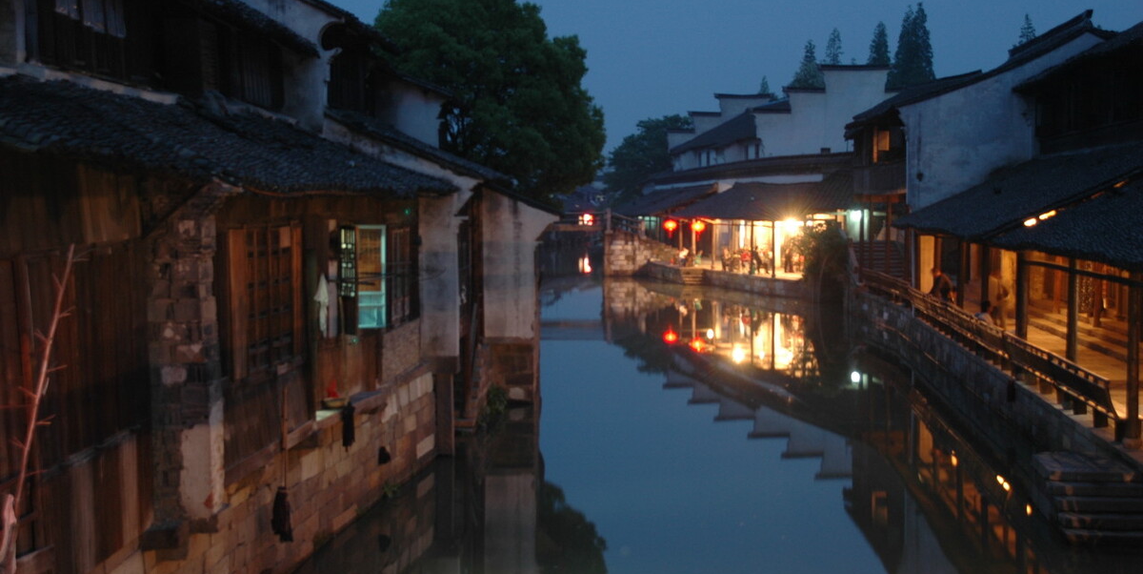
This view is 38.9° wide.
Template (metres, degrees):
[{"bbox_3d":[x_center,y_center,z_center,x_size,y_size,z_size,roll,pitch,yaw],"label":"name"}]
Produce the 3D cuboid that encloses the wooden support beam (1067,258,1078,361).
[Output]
[{"bbox_3d":[7.356,0.581,23.800,0.160,2.200,0.160,0,3,6],"label":"wooden support beam"}]

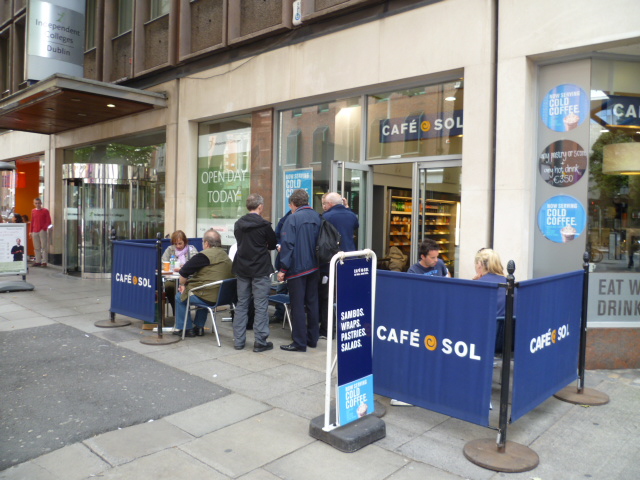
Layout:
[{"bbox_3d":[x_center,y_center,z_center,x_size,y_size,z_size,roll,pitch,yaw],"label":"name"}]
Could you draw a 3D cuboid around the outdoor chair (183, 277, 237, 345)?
[{"bbox_3d":[-1.203,0.803,6.153,0.570,0.760,0.550,3,3,31],"label":"outdoor chair"}]

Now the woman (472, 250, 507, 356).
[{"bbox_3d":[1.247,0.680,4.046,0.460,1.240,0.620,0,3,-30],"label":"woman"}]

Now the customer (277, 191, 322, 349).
[{"bbox_3d":[-0.219,0.323,5.674,0.510,1.760,0.370,0,3,-30],"label":"customer"}]

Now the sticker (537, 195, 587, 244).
[{"bbox_3d":[2.448,-0.208,5.248,0.475,0.485,0.020,3,3,41],"label":"sticker"}]

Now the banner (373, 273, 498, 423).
[{"bbox_3d":[0.736,0.727,3.676,1.043,0.937,0.040,4,3,43],"label":"banner"}]

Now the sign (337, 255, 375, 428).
[{"bbox_3d":[0.255,0.694,3.596,0.040,1.136,0.394,3,3,41],"label":"sign"}]

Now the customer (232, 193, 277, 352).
[{"bbox_3d":[-0.719,0.336,5.761,0.500,1.730,0.370,2,3,22],"label":"customer"}]

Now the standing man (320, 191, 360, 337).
[{"bbox_3d":[0.246,0.294,6.356,0.520,1.760,0.380,1,3,-18],"label":"standing man"}]

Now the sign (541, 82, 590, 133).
[{"bbox_3d":[2.446,-1.320,5.166,0.465,0.475,0.020,4,3,43],"label":"sign"}]

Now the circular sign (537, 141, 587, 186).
[{"bbox_3d":[2.433,-0.767,5.189,0.465,0.475,0.020,4,3,43],"label":"circular sign"}]

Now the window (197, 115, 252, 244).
[{"bbox_3d":[-1.685,-0.847,8.919,1.500,2.470,0.080,4,3,43],"label":"window"}]

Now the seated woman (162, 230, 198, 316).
[{"bbox_3d":[-1.896,0.493,7.028,0.480,1.230,0.640,1,2,-2],"label":"seated woman"}]

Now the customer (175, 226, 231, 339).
[{"bbox_3d":[-1.371,0.514,6.177,0.800,1.290,0.560,3,3,35],"label":"customer"}]

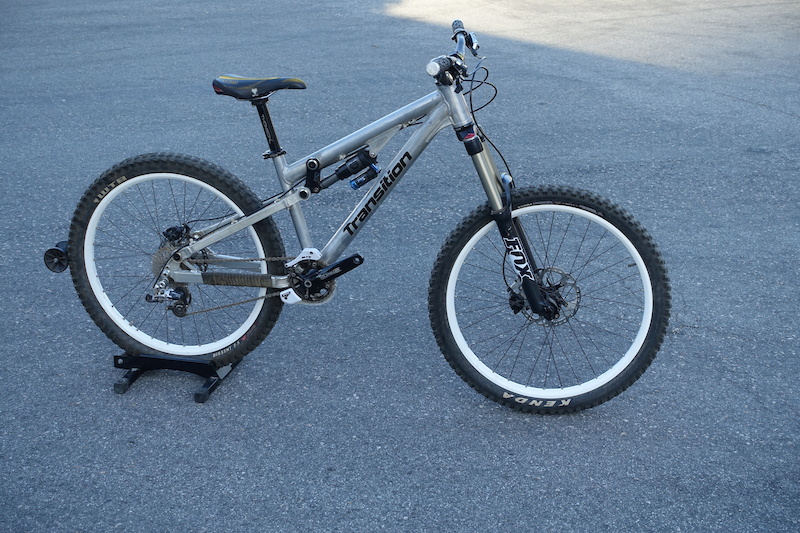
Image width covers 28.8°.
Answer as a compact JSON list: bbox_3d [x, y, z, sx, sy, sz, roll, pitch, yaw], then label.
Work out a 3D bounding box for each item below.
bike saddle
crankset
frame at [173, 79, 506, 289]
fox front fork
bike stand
[{"bbox_3d":[-0.389,-0.499,4.310,0.270,0.075,0.140,5,22,13],"label":"bike saddle"},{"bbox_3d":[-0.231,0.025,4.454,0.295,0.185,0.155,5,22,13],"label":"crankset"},{"bbox_3d":[-0.236,-0.234,4.372,0.900,0.625,0.170,5,22,13],"label":"frame"},{"bbox_3d":[0.313,-0.128,4.264,0.115,0.565,0.175,-17,15,11],"label":"fox front fork"},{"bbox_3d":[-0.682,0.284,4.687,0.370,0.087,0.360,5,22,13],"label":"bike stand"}]

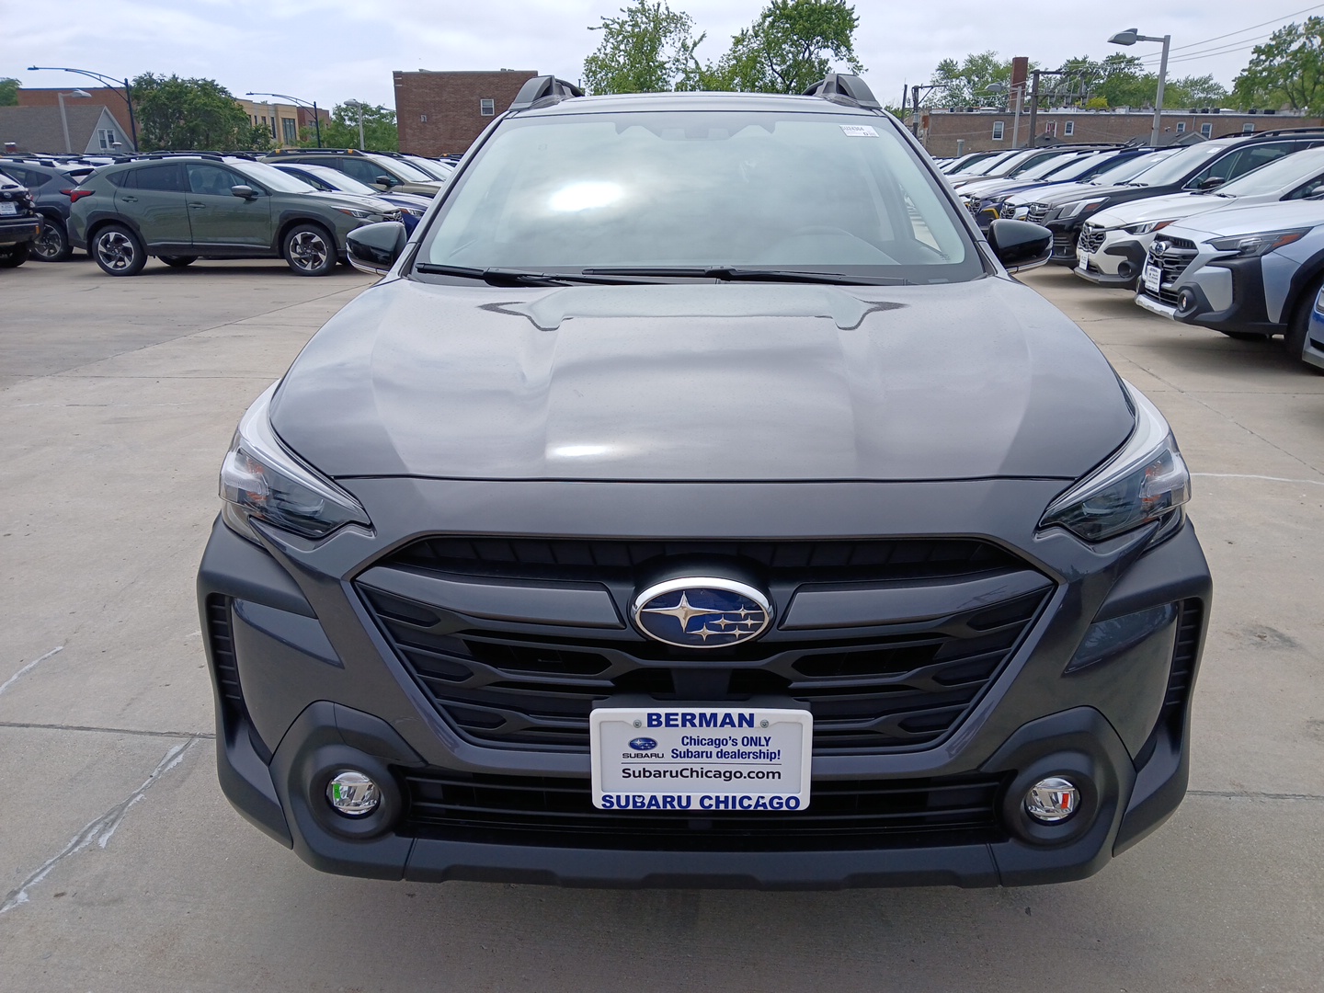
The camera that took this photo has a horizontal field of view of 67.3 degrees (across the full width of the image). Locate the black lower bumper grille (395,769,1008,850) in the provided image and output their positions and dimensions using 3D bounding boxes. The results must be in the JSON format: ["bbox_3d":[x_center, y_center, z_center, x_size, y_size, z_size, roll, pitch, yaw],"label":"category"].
[{"bbox_3d":[0.058,0.486,1.531,0.930,0.118,0.115,0,18,1],"label":"black lower bumper grille"}]

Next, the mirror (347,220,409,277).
[{"bbox_3d":[-0.818,-0.735,2.950,0.220,0.160,0.160,1,18,1],"label":"mirror"}]

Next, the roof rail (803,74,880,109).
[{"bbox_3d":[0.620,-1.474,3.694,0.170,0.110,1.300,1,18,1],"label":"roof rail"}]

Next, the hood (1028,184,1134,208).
[{"bbox_3d":[5.166,-3.623,11.950,1.120,0.240,1.500,2,18,7],"label":"hood"}]

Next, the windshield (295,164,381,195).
[{"bbox_3d":[-5.411,-5.307,16.700,0.800,0.520,1.400,1,18,3],"label":"windshield"}]

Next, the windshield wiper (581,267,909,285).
[{"bbox_3d":[0.207,-0.548,2.501,0.830,0.070,0.100,0,18,2],"label":"windshield wiper"}]

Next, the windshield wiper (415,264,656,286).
[{"bbox_3d":[-0.310,-0.544,2.480,0.720,0.050,0.060,8,20,17],"label":"windshield wiper"}]

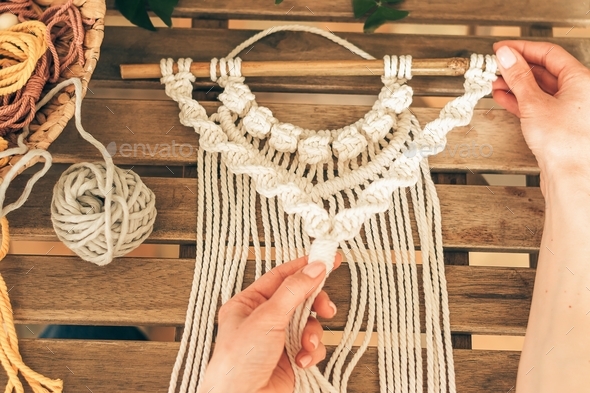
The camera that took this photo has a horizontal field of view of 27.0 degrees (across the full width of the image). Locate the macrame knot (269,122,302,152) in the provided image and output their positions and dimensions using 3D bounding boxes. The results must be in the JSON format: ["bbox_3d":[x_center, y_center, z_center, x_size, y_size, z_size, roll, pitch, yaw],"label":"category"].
[{"bbox_3d":[-0.008,-0.044,0.934,0.024,0.020,0.024,15,71,4],"label":"macrame knot"}]

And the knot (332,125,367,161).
[{"bbox_3d":[0.041,-0.041,0.934,0.024,0.020,0.024,-18,72,-8],"label":"knot"}]

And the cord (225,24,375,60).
[{"bbox_3d":[0.004,-0.120,0.956,0.115,0.014,0.028,0,70,0],"label":"cord"}]

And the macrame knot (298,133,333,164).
[{"bbox_3d":[0.015,-0.036,0.932,0.024,0.020,0.024,-2,70,-2],"label":"macrame knot"}]

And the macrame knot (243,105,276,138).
[{"bbox_3d":[-0.028,-0.056,0.938,0.024,0.020,0.024,30,72,9],"label":"macrame knot"}]

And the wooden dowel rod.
[{"bbox_3d":[0.014,-0.099,0.952,0.301,0.012,0.012,-1,70,2],"label":"wooden dowel rod"}]

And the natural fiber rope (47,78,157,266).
[{"bbox_3d":[-0.138,-0.011,0.890,0.080,0.080,0.123,2,70,0],"label":"natural fiber rope"}]

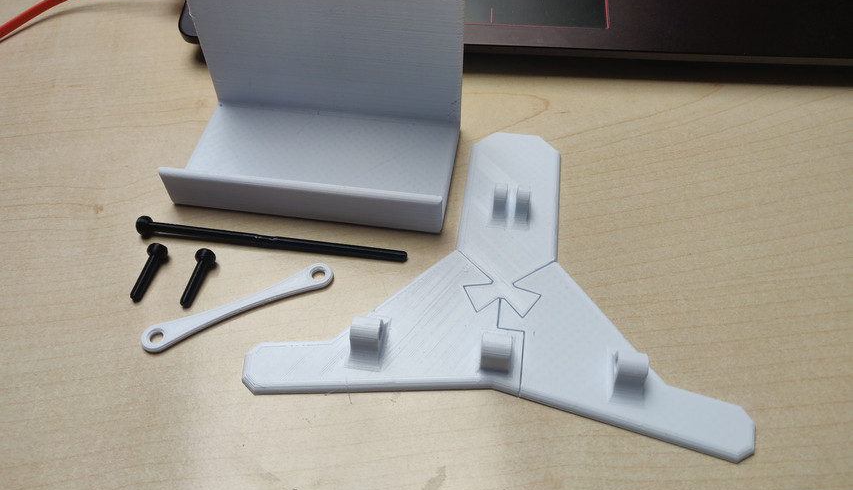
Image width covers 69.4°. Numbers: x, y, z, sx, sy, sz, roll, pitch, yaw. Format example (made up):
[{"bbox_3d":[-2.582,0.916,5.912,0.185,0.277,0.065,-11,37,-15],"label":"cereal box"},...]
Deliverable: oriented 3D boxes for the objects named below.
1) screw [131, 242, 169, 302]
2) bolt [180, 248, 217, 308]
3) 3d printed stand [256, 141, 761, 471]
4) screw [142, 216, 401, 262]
[{"bbox_3d":[-0.107,0.011,0.237,0.008,0.008,0.022,9,63,7],"label":"screw"},{"bbox_3d":[-0.088,0.013,0.235,0.008,0.008,0.023,9,63,8],"label":"bolt"},{"bbox_3d":[0.030,0.002,0.230,0.172,0.021,0.128,7,58,6],"label":"3d printed stand"},{"bbox_3d":[-0.062,-0.002,0.244,0.109,0.008,0.008,7,58,5],"label":"screw"}]

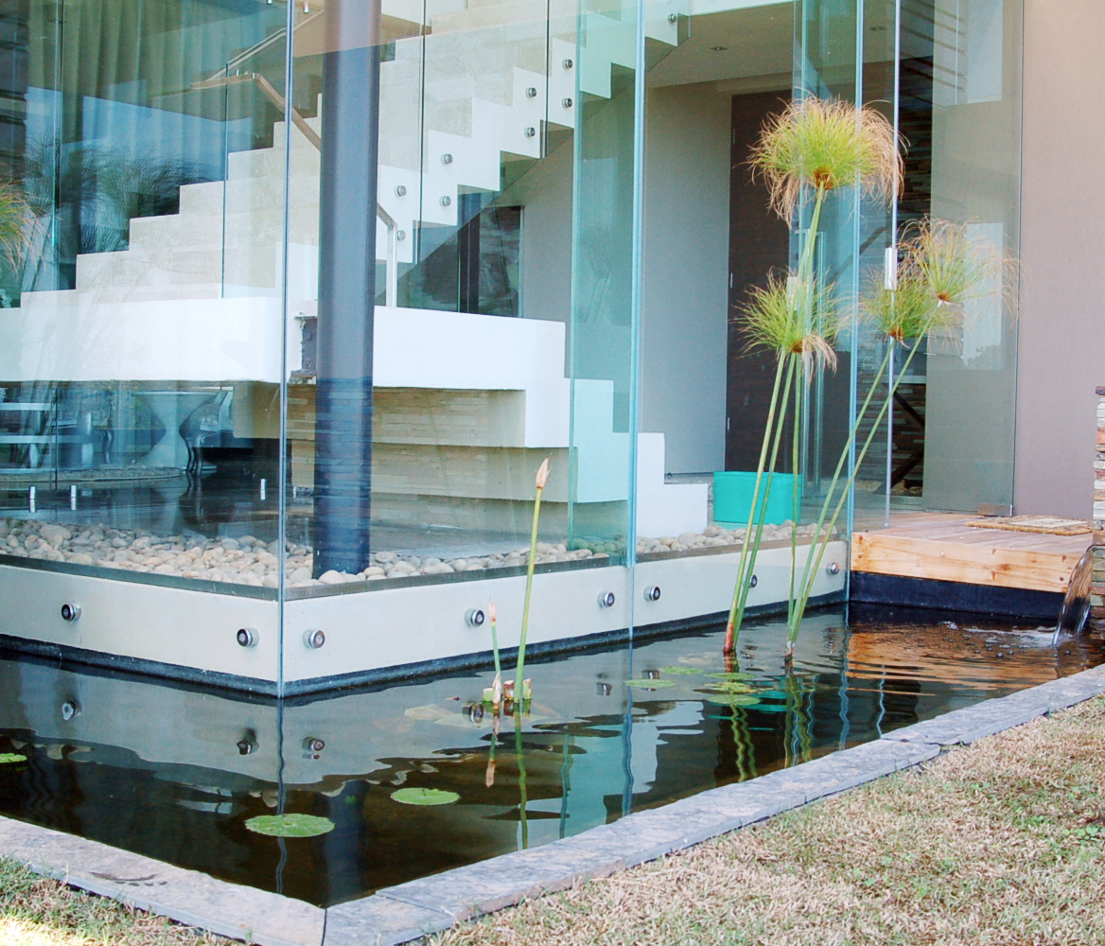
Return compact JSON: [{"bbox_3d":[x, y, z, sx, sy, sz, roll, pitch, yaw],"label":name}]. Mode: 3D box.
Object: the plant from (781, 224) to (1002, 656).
[{"bbox_3d":[1.008,-0.103,4.798,0.675,1.266,0.400,1,2,0],"label":"plant"}]

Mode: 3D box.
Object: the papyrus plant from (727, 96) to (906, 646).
[{"bbox_3d":[0.760,-0.282,4.794,0.514,1.614,0.400,1,2,0],"label":"papyrus plant"}]

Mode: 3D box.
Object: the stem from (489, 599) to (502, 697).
[{"bbox_3d":[-0.137,0.420,3.964,0.032,0.245,0.030,1,2,0],"label":"stem"}]

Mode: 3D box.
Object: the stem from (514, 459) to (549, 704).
[{"bbox_3d":[-0.051,0.256,3.917,0.083,0.580,0.060,1,2,0],"label":"stem"}]

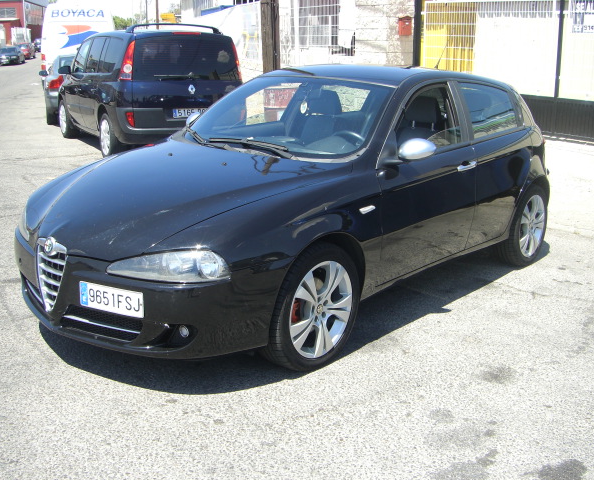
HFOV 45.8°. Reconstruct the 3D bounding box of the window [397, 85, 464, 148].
[{"bbox_3d":[0.759,-0.716,4.120,0.050,0.430,0.790,-22,-5,42],"label":"window"}]

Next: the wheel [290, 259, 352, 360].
[{"bbox_3d":[0.059,0.322,3.433,0.180,0.475,0.475,14,19,39],"label":"wheel"}]

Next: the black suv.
[{"bbox_3d":[-2.458,-2.317,10.836,1.880,1.770,4.680,-7,16,-28],"label":"black suv"}]

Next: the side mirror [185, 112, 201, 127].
[{"bbox_3d":[-0.690,-0.816,4.822,0.215,0.135,0.130,14,19,39],"label":"side mirror"}]

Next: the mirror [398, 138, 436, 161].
[{"bbox_3d":[0.641,-0.481,3.732,0.215,0.135,0.130,14,19,39],"label":"mirror"}]

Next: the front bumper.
[{"bbox_3d":[-0.928,0.192,3.425,1.710,0.470,0.610,14,19,39],"label":"front bumper"}]

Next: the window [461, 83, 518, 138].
[{"bbox_3d":[1.298,-0.878,4.743,0.050,0.400,0.740,-22,-5,42],"label":"window"}]

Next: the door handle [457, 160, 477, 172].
[{"bbox_3d":[1.044,-0.443,4.284,0.055,0.050,0.210,14,19,39],"label":"door handle"}]

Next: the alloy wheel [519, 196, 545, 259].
[{"bbox_3d":[1.706,-0.114,5.325,0.180,0.475,0.475,14,19,39],"label":"alloy wheel"}]

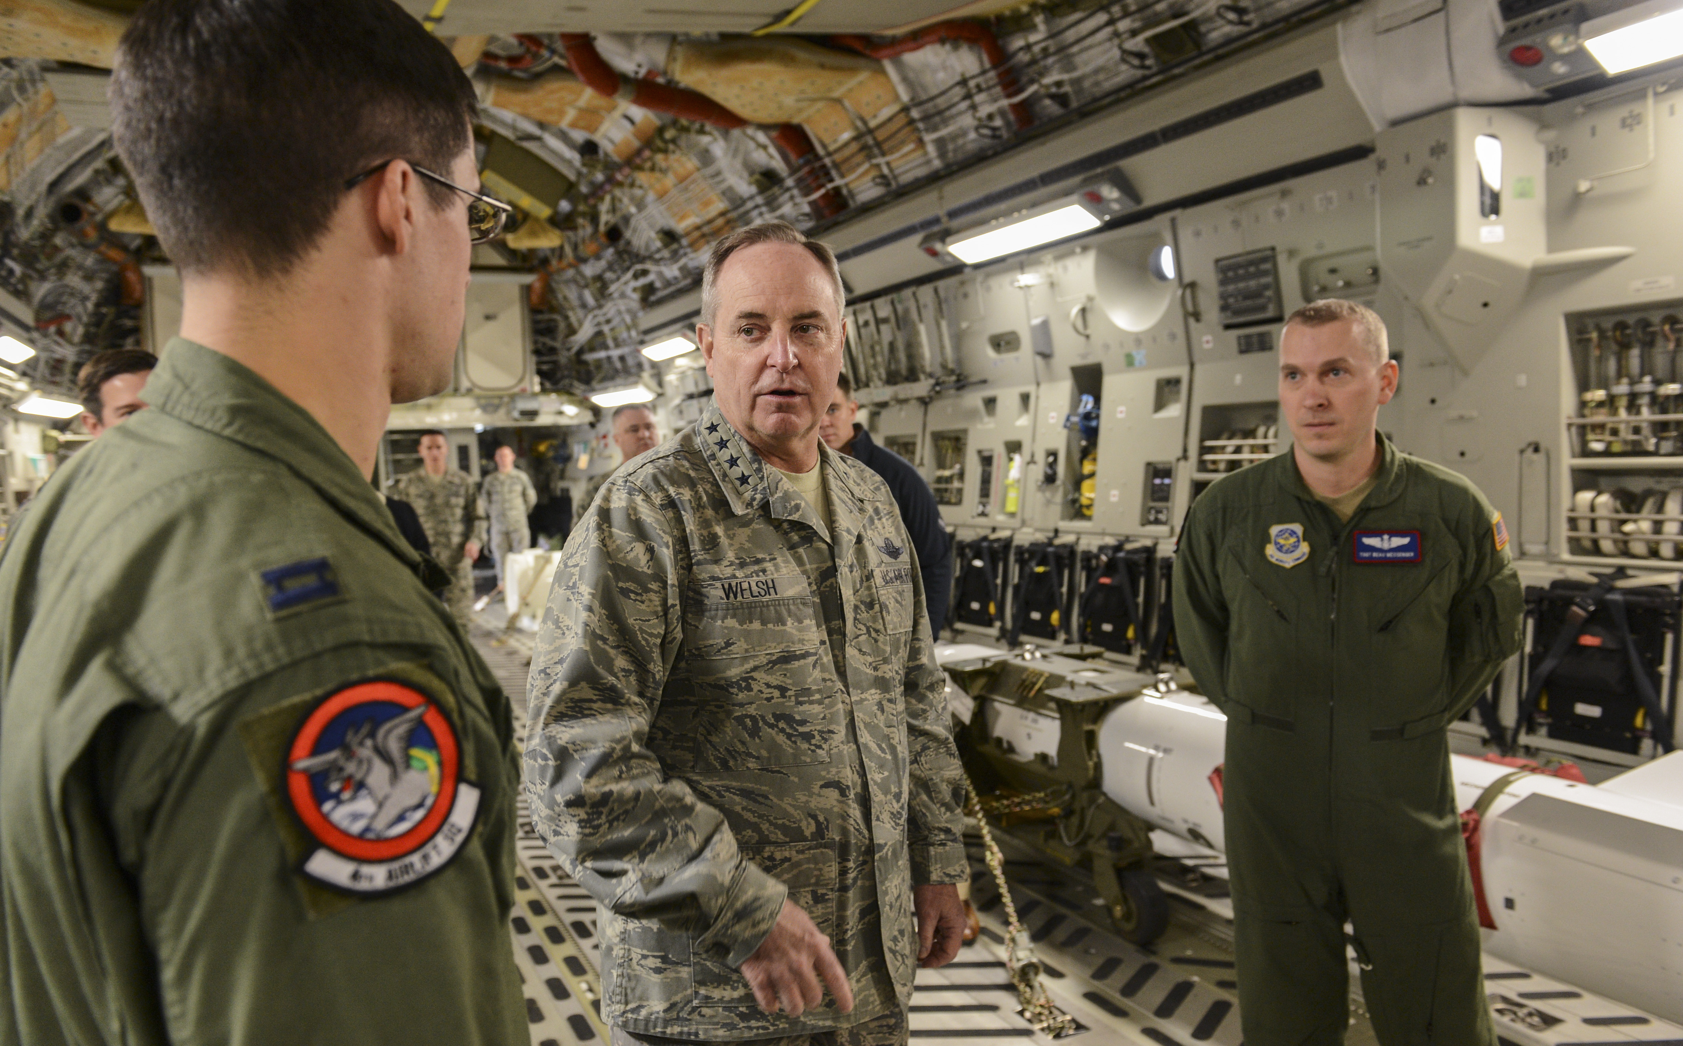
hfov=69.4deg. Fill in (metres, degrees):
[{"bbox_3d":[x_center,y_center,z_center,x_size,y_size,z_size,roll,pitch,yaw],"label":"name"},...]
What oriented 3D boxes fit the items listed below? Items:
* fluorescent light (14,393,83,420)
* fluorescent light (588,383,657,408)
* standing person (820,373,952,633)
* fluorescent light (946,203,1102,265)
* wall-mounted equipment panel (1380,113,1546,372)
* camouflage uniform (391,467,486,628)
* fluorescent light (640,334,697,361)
[{"bbox_3d":[-6.441,-0.959,9.871,0.165,0.080,1.130,-34,11,-13],"label":"fluorescent light"},{"bbox_3d":[-2.141,-1.246,11.963,0.165,0.080,1.130,31,-16,-31],"label":"fluorescent light"},{"bbox_3d":[0.120,0.415,3.850,0.550,1.790,0.360,-1,3,22],"label":"standing person"},{"bbox_3d":[0.888,-1.430,6.003,0.165,0.080,1.130,29,-11,-24],"label":"fluorescent light"},{"bbox_3d":[1.943,-0.857,3.804,0.400,0.760,0.290,-4,3,-26],"label":"wall-mounted equipment panel"},{"bbox_3d":[-2.626,0.342,8.038,0.600,1.420,0.330,-3,3,-17],"label":"camouflage uniform"},{"bbox_3d":[-1.566,-1.601,11.024,0.165,0.080,1.130,29,-11,-24],"label":"fluorescent light"}]

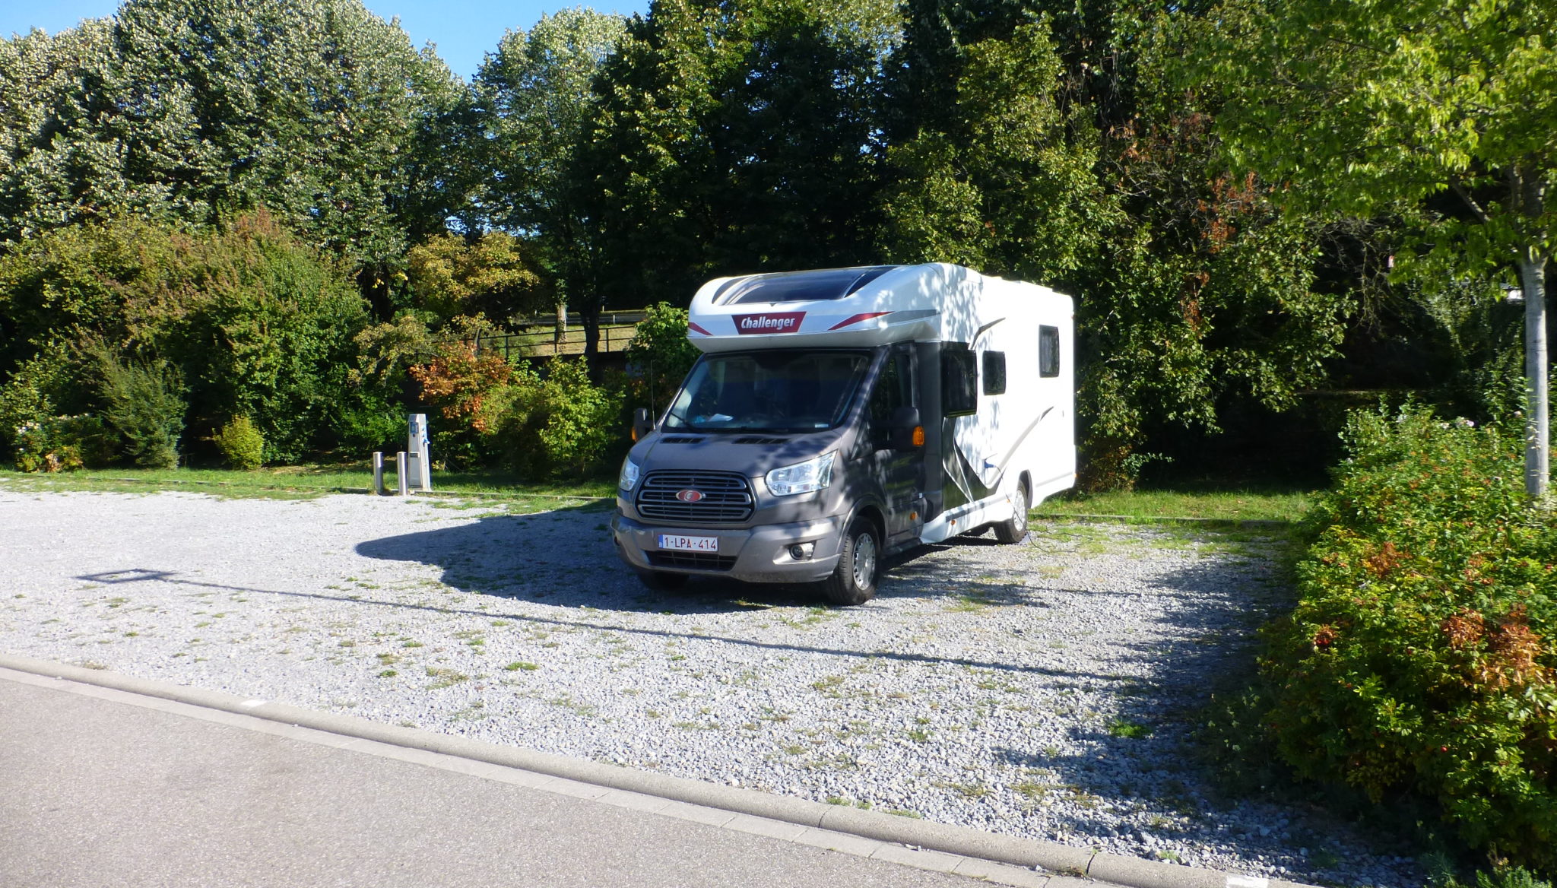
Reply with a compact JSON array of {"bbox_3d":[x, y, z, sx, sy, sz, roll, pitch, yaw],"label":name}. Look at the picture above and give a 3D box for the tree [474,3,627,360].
[{"bbox_3d":[-8.087,-7.909,37.599,6.600,13.800,6.400,-2,3,-12],"label":"tree"}]

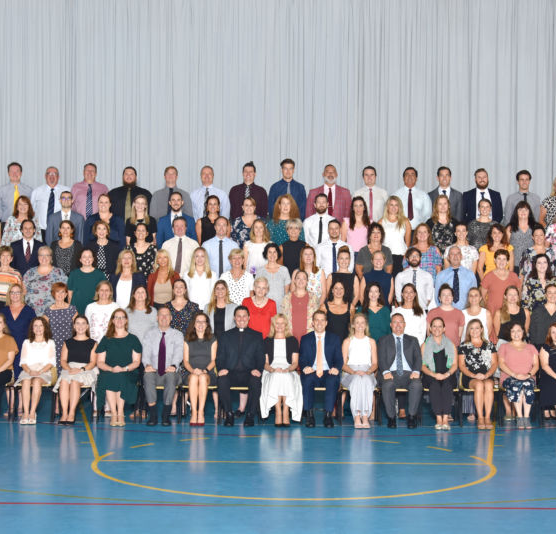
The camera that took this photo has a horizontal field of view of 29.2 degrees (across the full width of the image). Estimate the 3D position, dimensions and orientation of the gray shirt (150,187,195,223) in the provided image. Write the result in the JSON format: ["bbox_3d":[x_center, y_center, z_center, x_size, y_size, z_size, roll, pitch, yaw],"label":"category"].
[{"bbox_3d":[-1.451,-0.759,14.490,0.580,0.670,0.310,1,-2,-2],"label":"gray shirt"}]

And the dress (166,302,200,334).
[{"bbox_3d":[-1.191,0.891,13.236,0.460,0.950,0.300,1,-2,-3],"label":"dress"}]

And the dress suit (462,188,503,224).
[{"bbox_3d":[2.782,-0.694,14.488,0.550,0.760,0.320,0,-2,4],"label":"dress suit"}]

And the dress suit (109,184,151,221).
[{"bbox_3d":[-2.004,-0.771,14.489,0.600,0.700,0.340,1,-2,-3],"label":"dress suit"}]

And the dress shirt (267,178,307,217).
[{"bbox_3d":[0.126,-0.877,14.541,0.530,0.660,0.280,1,-2,0],"label":"dress shirt"}]

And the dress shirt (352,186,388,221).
[{"bbox_3d":[1.263,-0.772,14.590,0.490,0.660,0.280,0,-2,2],"label":"dress shirt"}]

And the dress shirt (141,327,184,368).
[{"bbox_3d":[-1.367,0.995,12.597,0.520,0.560,0.340,1,-2,-3],"label":"dress shirt"}]

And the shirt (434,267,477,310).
[{"bbox_3d":[2.270,0.308,13.617,0.540,0.630,0.300,0,-2,5],"label":"shirt"}]

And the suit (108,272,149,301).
[{"bbox_3d":[-1.916,0.394,13.690,0.500,0.660,0.290,1,-2,-3],"label":"suit"}]

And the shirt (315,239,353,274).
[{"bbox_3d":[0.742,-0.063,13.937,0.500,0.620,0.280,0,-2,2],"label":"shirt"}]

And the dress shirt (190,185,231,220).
[{"bbox_3d":[-0.931,-0.795,14.541,0.530,0.660,0.280,1,-2,-2],"label":"dress shirt"}]

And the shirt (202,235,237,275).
[{"bbox_3d":[-0.740,-0.067,13.891,0.510,0.660,0.280,1,-2,-2],"label":"shirt"}]

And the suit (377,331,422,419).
[{"bbox_3d":[1.435,1.265,12.550,0.520,0.965,0.680,0,-2,3],"label":"suit"}]

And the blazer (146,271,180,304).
[{"bbox_3d":[-1.473,0.358,13.690,0.470,0.640,0.290,1,-2,-2],"label":"blazer"}]

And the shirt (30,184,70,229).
[{"bbox_3d":[-3.088,-0.796,14.490,0.550,0.650,0.310,1,-2,-5],"label":"shirt"}]

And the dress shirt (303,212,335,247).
[{"bbox_3d":[0.580,-0.394,14.290,0.470,0.660,0.280,1,-2,1],"label":"dress shirt"}]

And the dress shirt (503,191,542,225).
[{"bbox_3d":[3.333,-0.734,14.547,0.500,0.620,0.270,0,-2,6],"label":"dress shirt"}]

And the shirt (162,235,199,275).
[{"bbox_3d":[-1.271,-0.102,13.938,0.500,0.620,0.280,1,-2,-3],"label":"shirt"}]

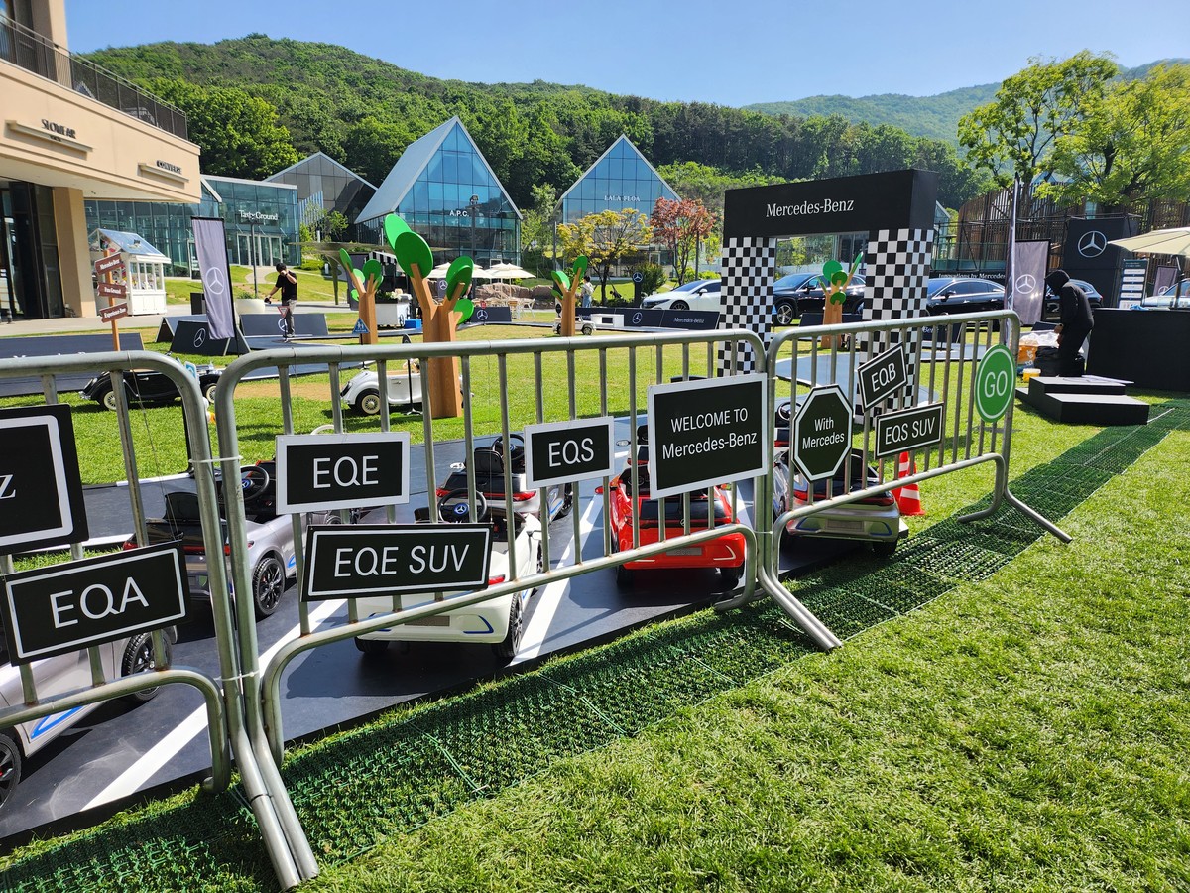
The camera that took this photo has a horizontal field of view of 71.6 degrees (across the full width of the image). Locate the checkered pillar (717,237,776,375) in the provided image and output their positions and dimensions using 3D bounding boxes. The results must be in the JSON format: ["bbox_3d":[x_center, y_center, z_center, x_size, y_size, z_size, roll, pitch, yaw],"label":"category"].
[{"bbox_3d":[1.698,-1.405,9.368,0.412,1.854,0.412,-8,14,-37],"label":"checkered pillar"}]

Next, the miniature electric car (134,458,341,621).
[{"bbox_3d":[-1.493,0.326,3.545,0.580,0.480,0.980,2,12,7],"label":"miniature electric car"}]

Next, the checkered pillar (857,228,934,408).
[{"bbox_3d":[2.954,-1.155,8.177,0.387,1.900,0.446,-7,14,-33],"label":"checkered pillar"}]

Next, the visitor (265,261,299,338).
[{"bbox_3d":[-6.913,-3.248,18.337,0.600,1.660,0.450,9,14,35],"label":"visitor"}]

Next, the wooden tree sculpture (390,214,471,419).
[{"bbox_3d":[-1.645,-1.304,8.369,0.820,1.970,0.780,-1,12,-11],"label":"wooden tree sculpture"}]

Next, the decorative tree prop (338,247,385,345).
[{"bbox_3d":[-4.555,-2.900,16.005,0.880,1.857,0.850,-2,11,-16],"label":"decorative tree prop"}]

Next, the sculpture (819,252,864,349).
[{"bbox_3d":[4.941,-2.929,16.625,0.840,1.905,0.840,4,11,16],"label":"sculpture"}]

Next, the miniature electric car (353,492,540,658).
[{"bbox_3d":[-0.523,0.403,3.235,0.580,0.480,0.980,2,12,3],"label":"miniature electric car"}]

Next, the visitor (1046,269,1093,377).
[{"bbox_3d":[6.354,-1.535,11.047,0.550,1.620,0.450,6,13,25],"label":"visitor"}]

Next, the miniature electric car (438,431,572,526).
[{"bbox_3d":[-0.469,0.190,4.281,0.580,0.480,0.980,2,12,5],"label":"miniature electric car"}]

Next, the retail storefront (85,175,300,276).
[{"bbox_3d":[-30.022,-15.891,58.407,7.500,6.400,16.000,8,13,30],"label":"retail storefront"}]

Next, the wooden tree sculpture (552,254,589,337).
[{"bbox_3d":[-0.619,-3.742,20.601,0.860,1.970,0.800,0,11,-2],"label":"wooden tree sculpture"}]

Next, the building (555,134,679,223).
[{"bbox_3d":[1.690,-22.368,78.818,10.700,12.500,14.000,0,11,-6],"label":"building"}]

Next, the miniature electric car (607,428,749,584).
[{"bbox_3d":[0.352,0.274,4.146,0.640,0.500,1.060,0,11,-5],"label":"miniature electric car"}]

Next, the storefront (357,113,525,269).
[{"bbox_3d":[-15.282,-22.793,78.007,11.780,13.470,15.150,-5,12,-27],"label":"storefront"}]

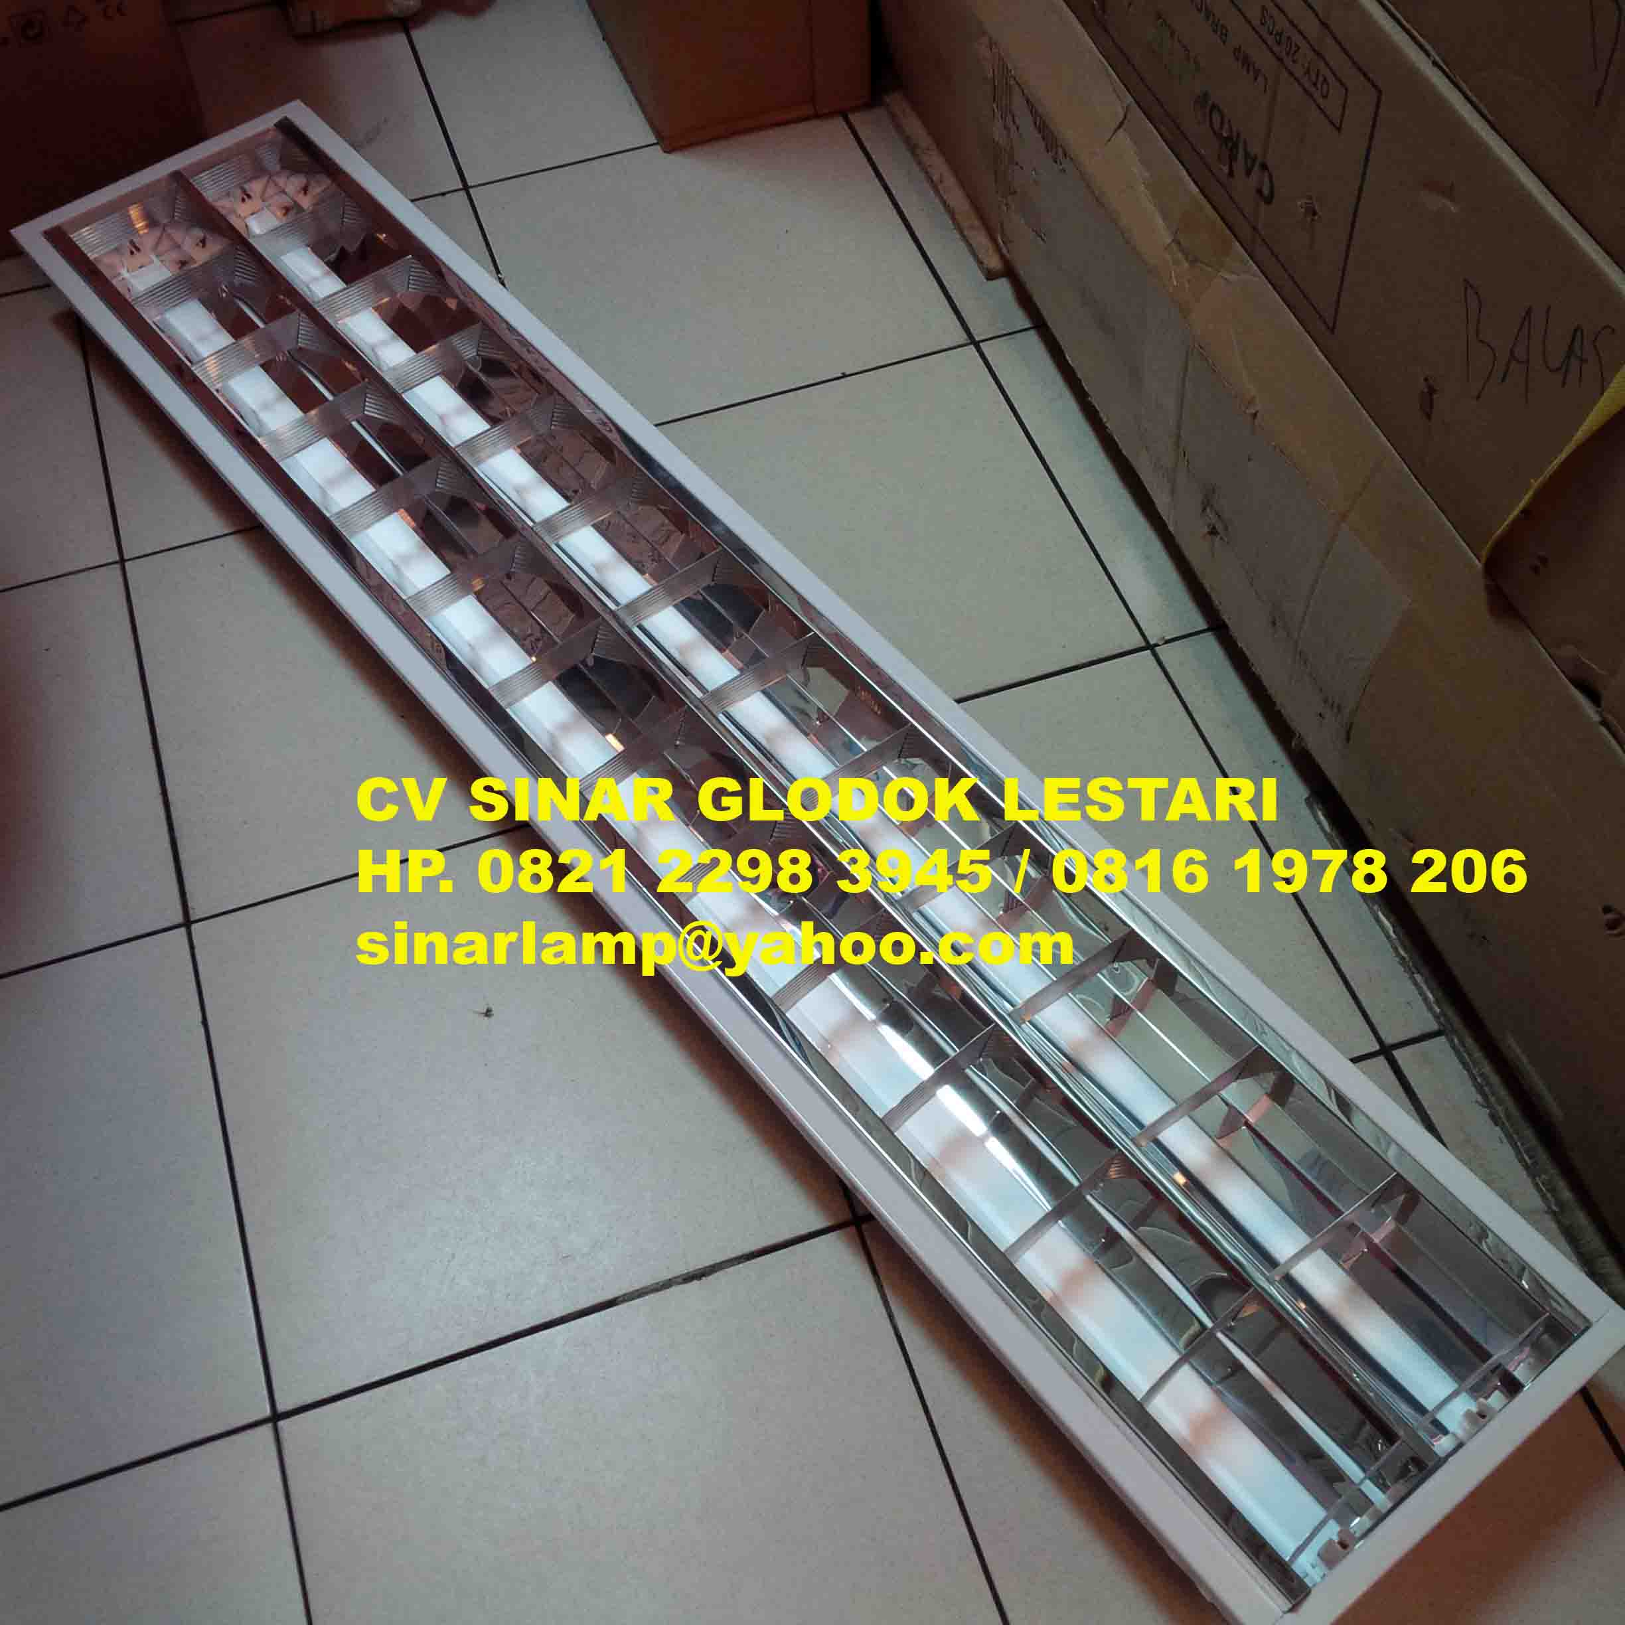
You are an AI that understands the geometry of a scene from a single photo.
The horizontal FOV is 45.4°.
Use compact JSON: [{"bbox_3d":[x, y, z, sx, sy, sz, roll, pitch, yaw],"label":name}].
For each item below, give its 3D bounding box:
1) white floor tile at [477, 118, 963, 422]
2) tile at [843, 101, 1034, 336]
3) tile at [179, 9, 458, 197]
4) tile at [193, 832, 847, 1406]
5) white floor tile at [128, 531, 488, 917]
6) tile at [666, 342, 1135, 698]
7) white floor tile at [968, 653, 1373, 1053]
[{"bbox_3d":[-0.076,-0.412,1.464,0.301,0.009,0.301,-16,56,-9],"label":"white floor tile"},{"bbox_3d":[0.213,-0.497,1.513,0.301,0.009,0.301,-16,56,-9],"label":"tile"},{"bbox_3d":[-0.464,-0.562,1.585,0.301,0.009,0.301,-16,56,-9],"label":"tile"},{"bbox_3d":[-0.169,0.141,1.064,0.299,0.010,0.299,-16,56,-9],"label":"tile"},{"bbox_3d":[-0.266,-0.091,1.232,0.299,0.010,0.299,-16,56,-9],"label":"white floor tile"},{"bbox_3d":[0.021,-0.177,1.294,0.301,0.009,0.301,-16,56,-9],"label":"tile"},{"bbox_3d":[0.118,0.057,1.113,0.299,0.010,0.299,-16,56,-9],"label":"white floor tile"}]

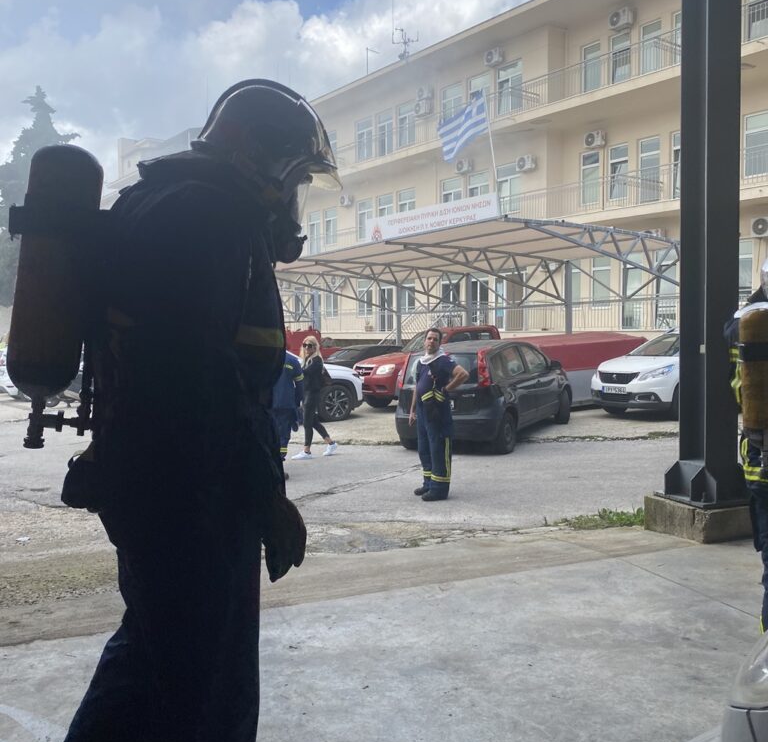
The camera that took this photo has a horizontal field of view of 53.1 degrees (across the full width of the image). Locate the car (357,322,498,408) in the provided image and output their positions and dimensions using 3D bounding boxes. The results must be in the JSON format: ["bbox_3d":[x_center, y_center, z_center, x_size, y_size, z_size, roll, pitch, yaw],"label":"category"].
[{"bbox_3d":[1.676,-0.117,17.609,5.050,1.750,1.800,-5,5,-31],"label":"car"}]

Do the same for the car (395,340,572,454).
[{"bbox_3d":[1.768,0.258,12.547,1.700,1.550,4.080,1,6,31],"label":"car"}]

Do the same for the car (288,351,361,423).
[{"bbox_3d":[-2.478,0.208,14.418,4.350,1.600,1.820,-4,4,-30],"label":"car"}]

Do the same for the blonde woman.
[{"bbox_3d":[-0.964,0.371,10.675,0.600,1.690,0.460,-2,3,-25],"label":"blonde woman"}]

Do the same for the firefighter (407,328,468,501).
[{"bbox_3d":[0.553,0.450,8.033,0.600,1.780,0.420,2,4,38],"label":"firefighter"}]

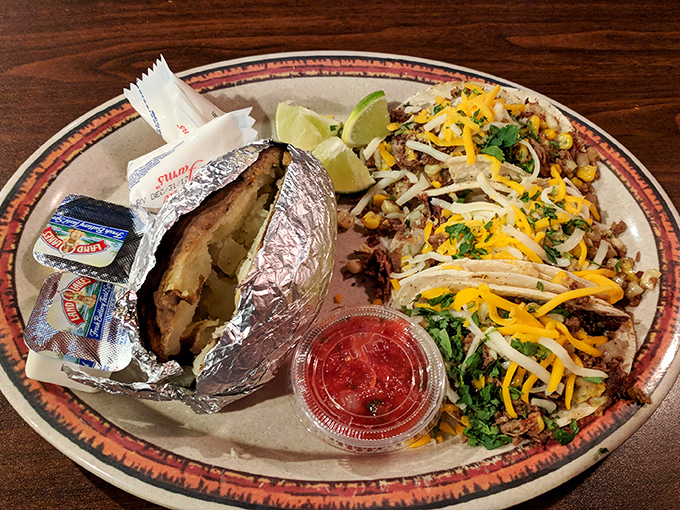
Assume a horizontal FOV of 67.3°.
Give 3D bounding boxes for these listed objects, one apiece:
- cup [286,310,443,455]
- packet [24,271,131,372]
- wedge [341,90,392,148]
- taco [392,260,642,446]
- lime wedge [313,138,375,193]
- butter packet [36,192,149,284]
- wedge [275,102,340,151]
[{"bbox_3d":[0.012,0.059,0.225,0.064,0.032,0.064,0,55,0],"label":"cup"},{"bbox_3d":[-0.120,0.036,0.239,0.046,0.014,0.040,21,44,-15],"label":"packet"},{"bbox_3d":[0.017,-0.084,0.330,0.019,0.023,0.037,36,62,22],"label":"wedge"},{"bbox_3d":[0.077,0.049,0.230,0.105,0.035,0.064,5,55,3],"label":"taco"},{"bbox_3d":[0.004,-0.053,0.310,0.033,0.021,0.029,-14,56,-9],"label":"lime wedge"},{"bbox_3d":[-0.127,-0.004,0.266,0.047,0.014,0.040,19,53,-2],"label":"butter packet"},{"bbox_3d":[-0.020,-0.082,0.331,0.041,0.019,0.027,-12,56,-8],"label":"wedge"}]

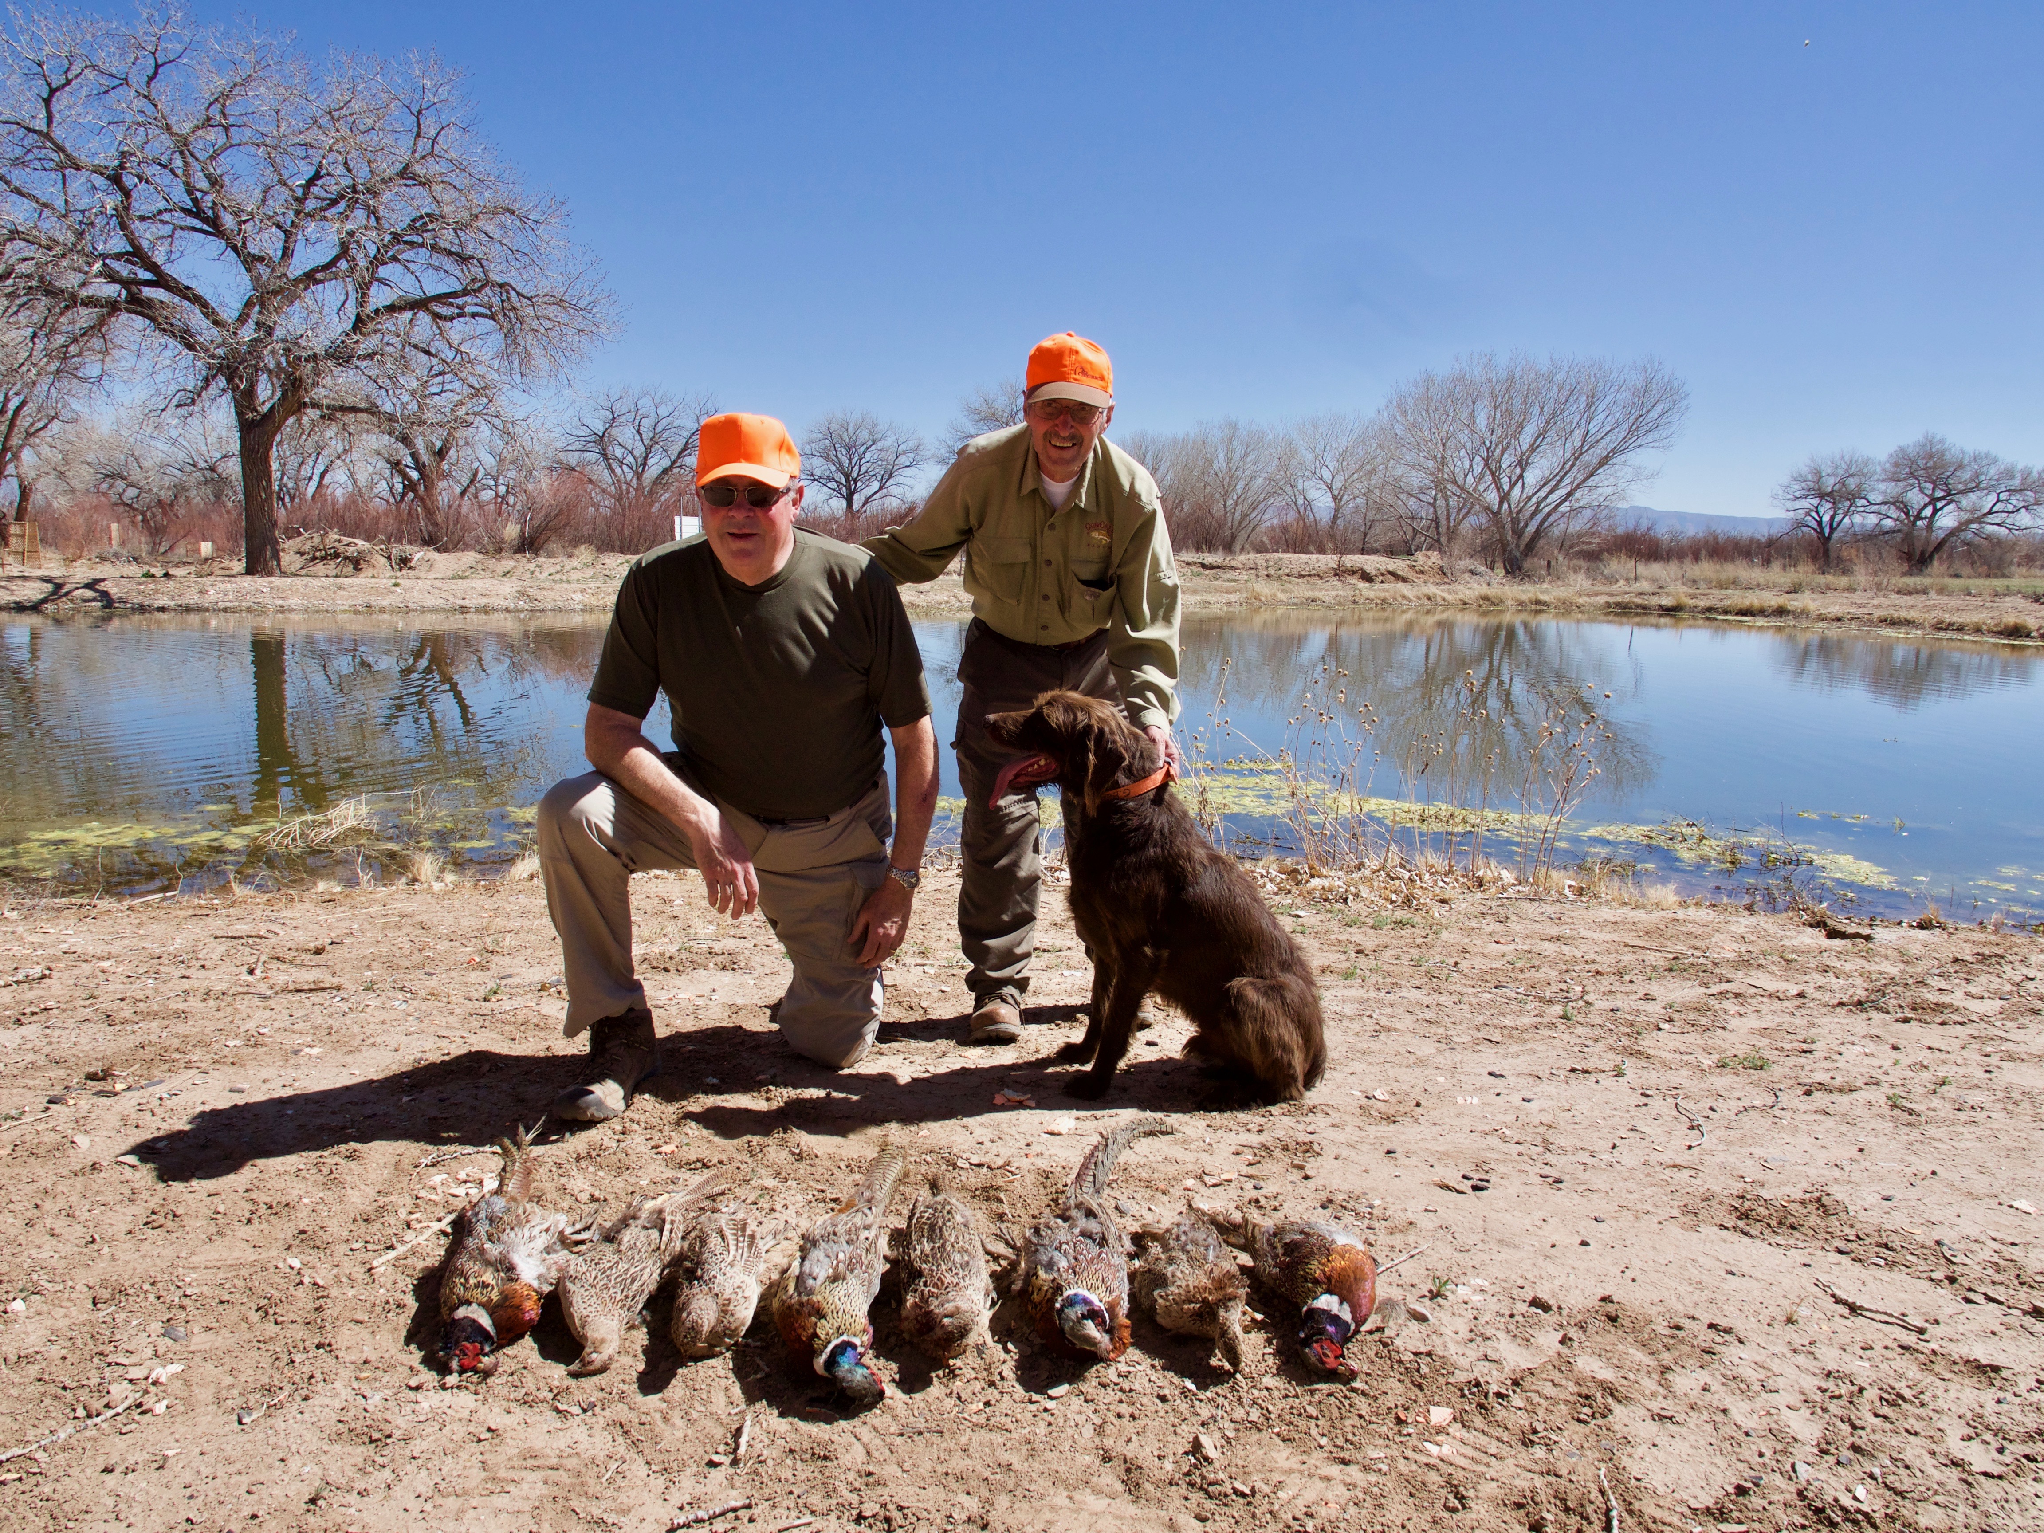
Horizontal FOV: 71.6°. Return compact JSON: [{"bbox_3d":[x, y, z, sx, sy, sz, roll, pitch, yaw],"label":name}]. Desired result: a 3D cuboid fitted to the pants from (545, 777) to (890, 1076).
[{"bbox_3d":[-0.565,0.272,2.787,0.630,0.630,0.580,1,9,5],"label":"pants"}]

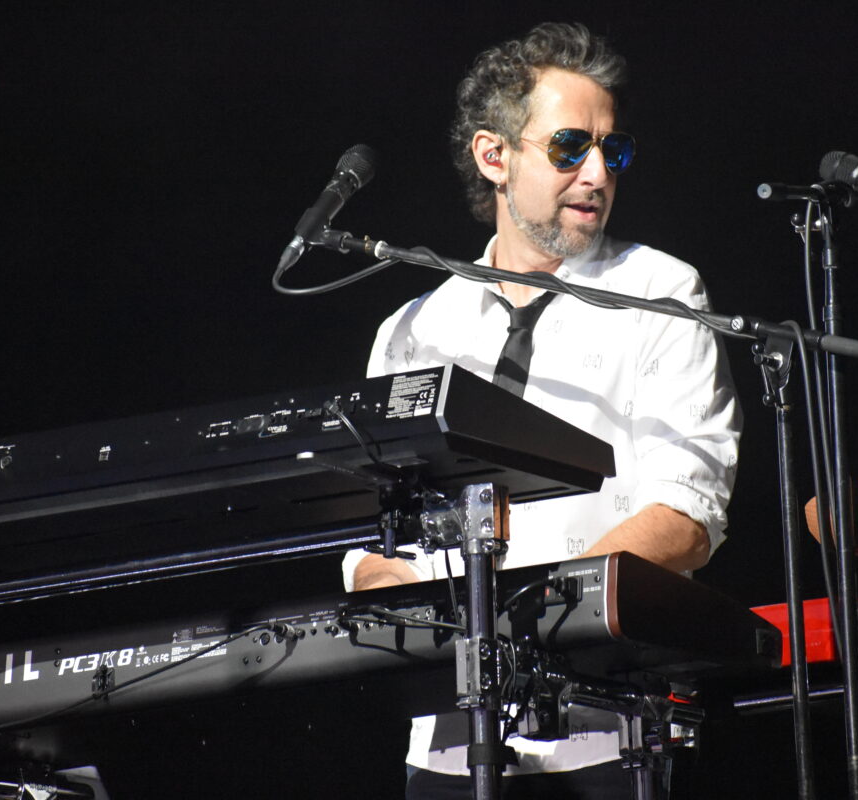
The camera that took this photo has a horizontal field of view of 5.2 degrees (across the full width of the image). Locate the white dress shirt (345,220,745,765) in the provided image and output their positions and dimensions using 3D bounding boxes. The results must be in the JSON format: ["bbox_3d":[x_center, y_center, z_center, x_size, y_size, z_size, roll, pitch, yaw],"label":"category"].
[{"bbox_3d":[0.146,0.133,12.200,0.500,0.670,0.340,-4,-8,17],"label":"white dress shirt"}]

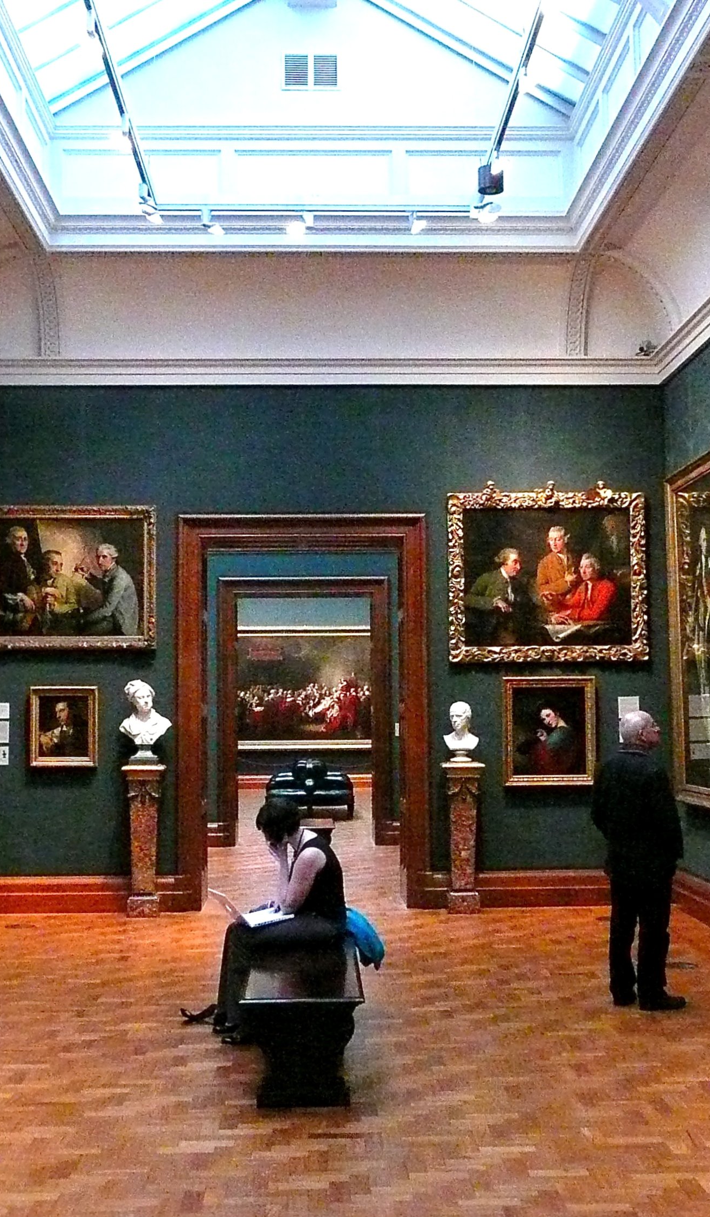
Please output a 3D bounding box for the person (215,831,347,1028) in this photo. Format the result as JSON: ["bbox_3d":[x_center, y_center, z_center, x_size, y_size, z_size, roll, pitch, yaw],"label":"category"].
[{"bbox_3d":[-0.390,1.608,6.906,0.700,1.204,0.450,0,-5,-11],"label":"person"}]

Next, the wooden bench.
[{"bbox_3d":[-0.245,1.934,6.324,0.525,0.460,1.700,0,-4,-2],"label":"wooden bench"}]

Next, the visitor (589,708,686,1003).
[{"bbox_3d":[1.586,1.384,7.351,0.330,1.650,0.490,4,-6,-42],"label":"visitor"}]

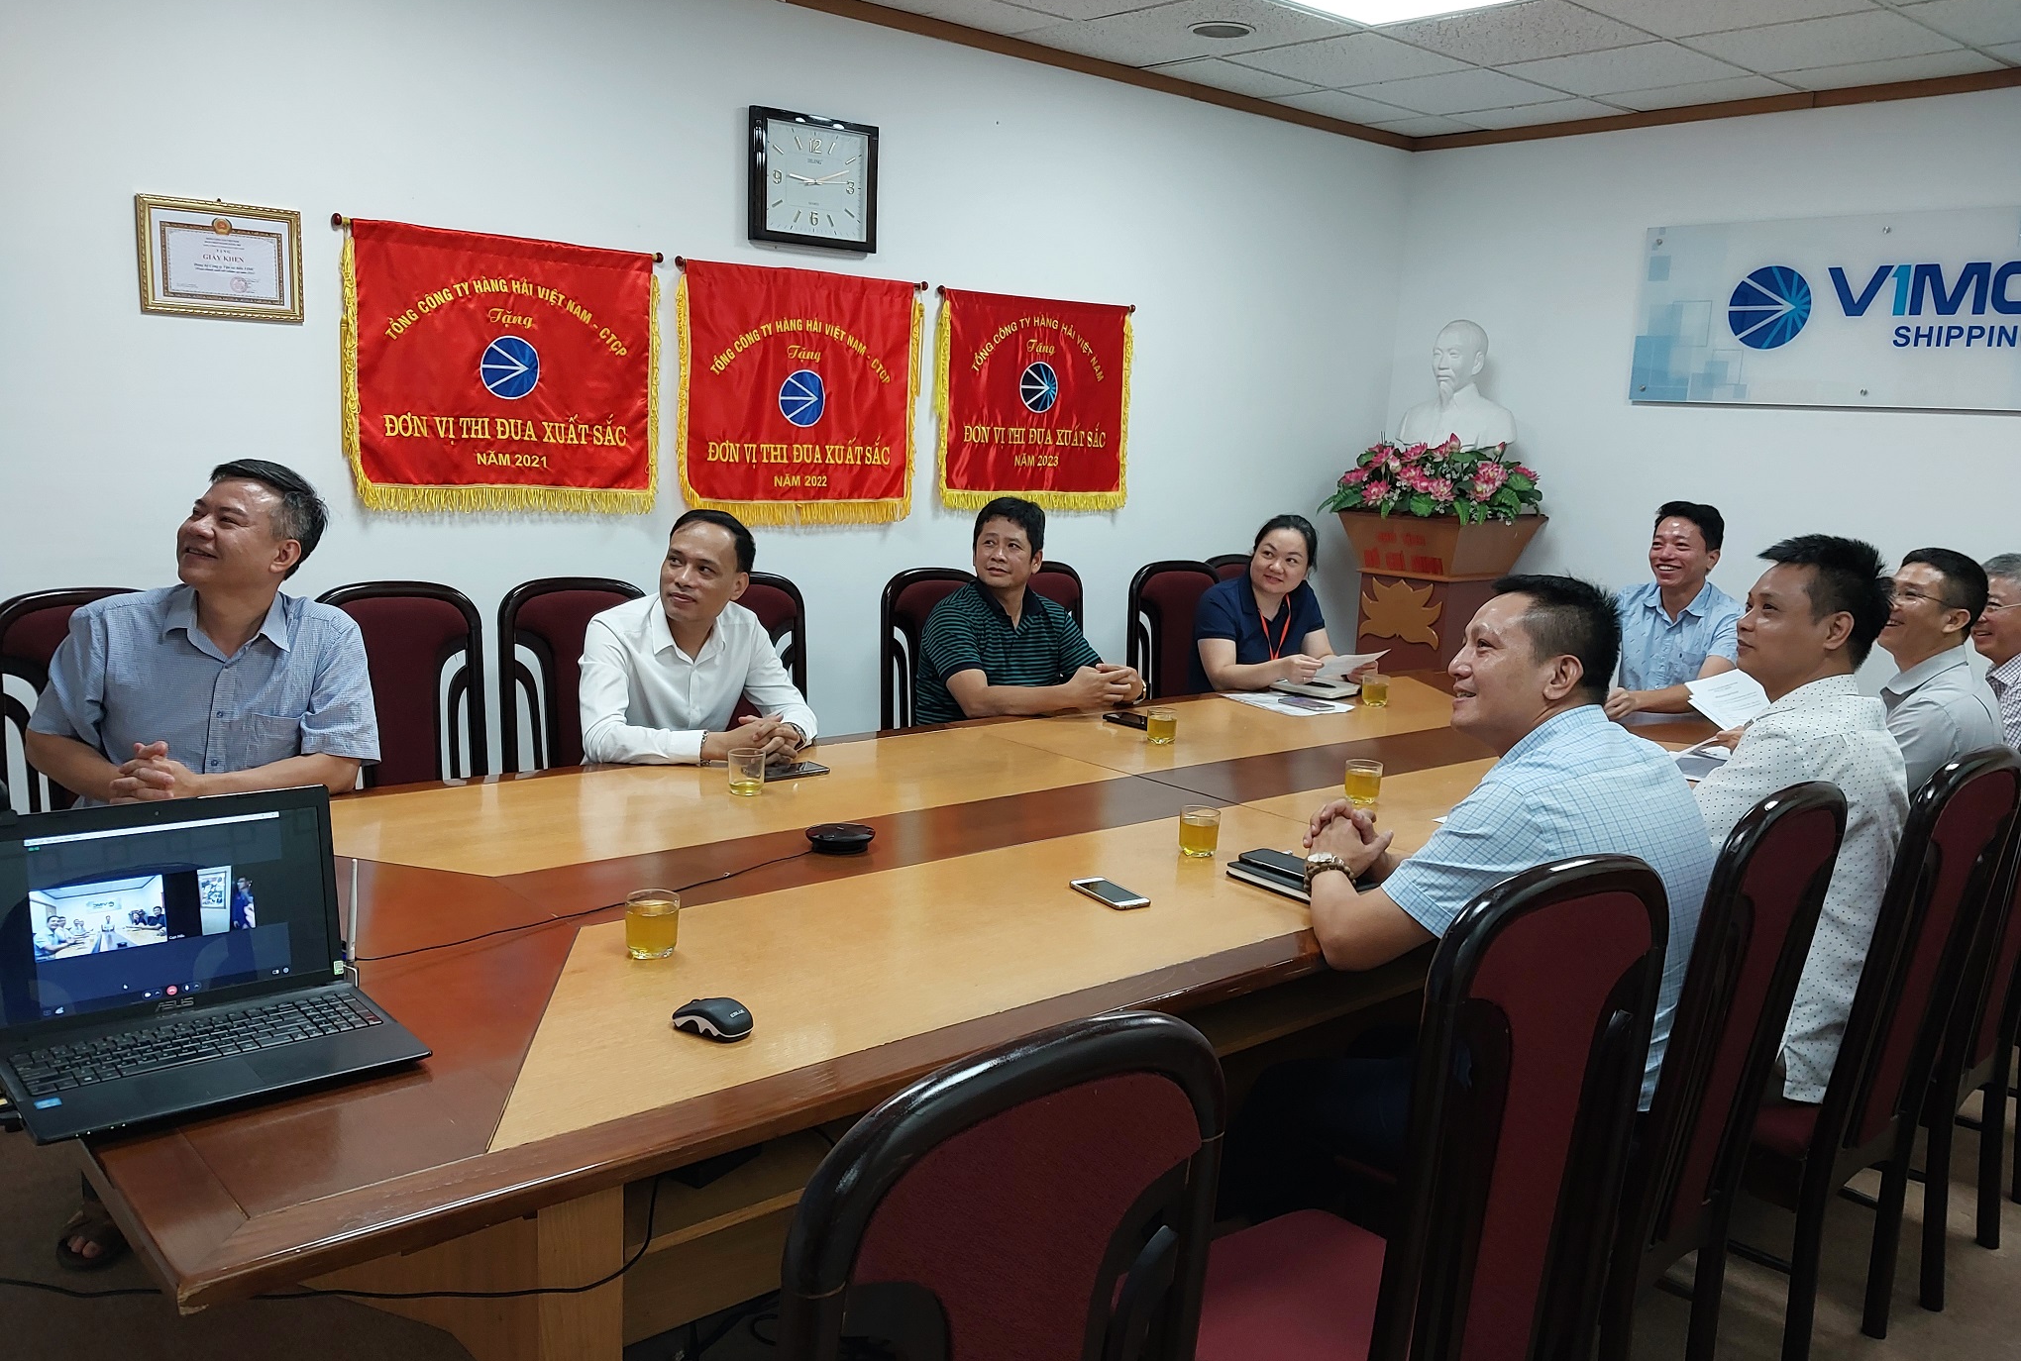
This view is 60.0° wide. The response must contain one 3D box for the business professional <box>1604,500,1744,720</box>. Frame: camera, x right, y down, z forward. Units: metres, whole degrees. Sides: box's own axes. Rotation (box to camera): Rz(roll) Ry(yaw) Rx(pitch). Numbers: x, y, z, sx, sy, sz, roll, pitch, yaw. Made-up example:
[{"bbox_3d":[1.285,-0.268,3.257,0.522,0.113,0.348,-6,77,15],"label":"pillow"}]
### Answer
[{"bbox_3d":[1.968,0.152,5.240,0.540,1.340,0.750,8,10,35],"label":"business professional"}]

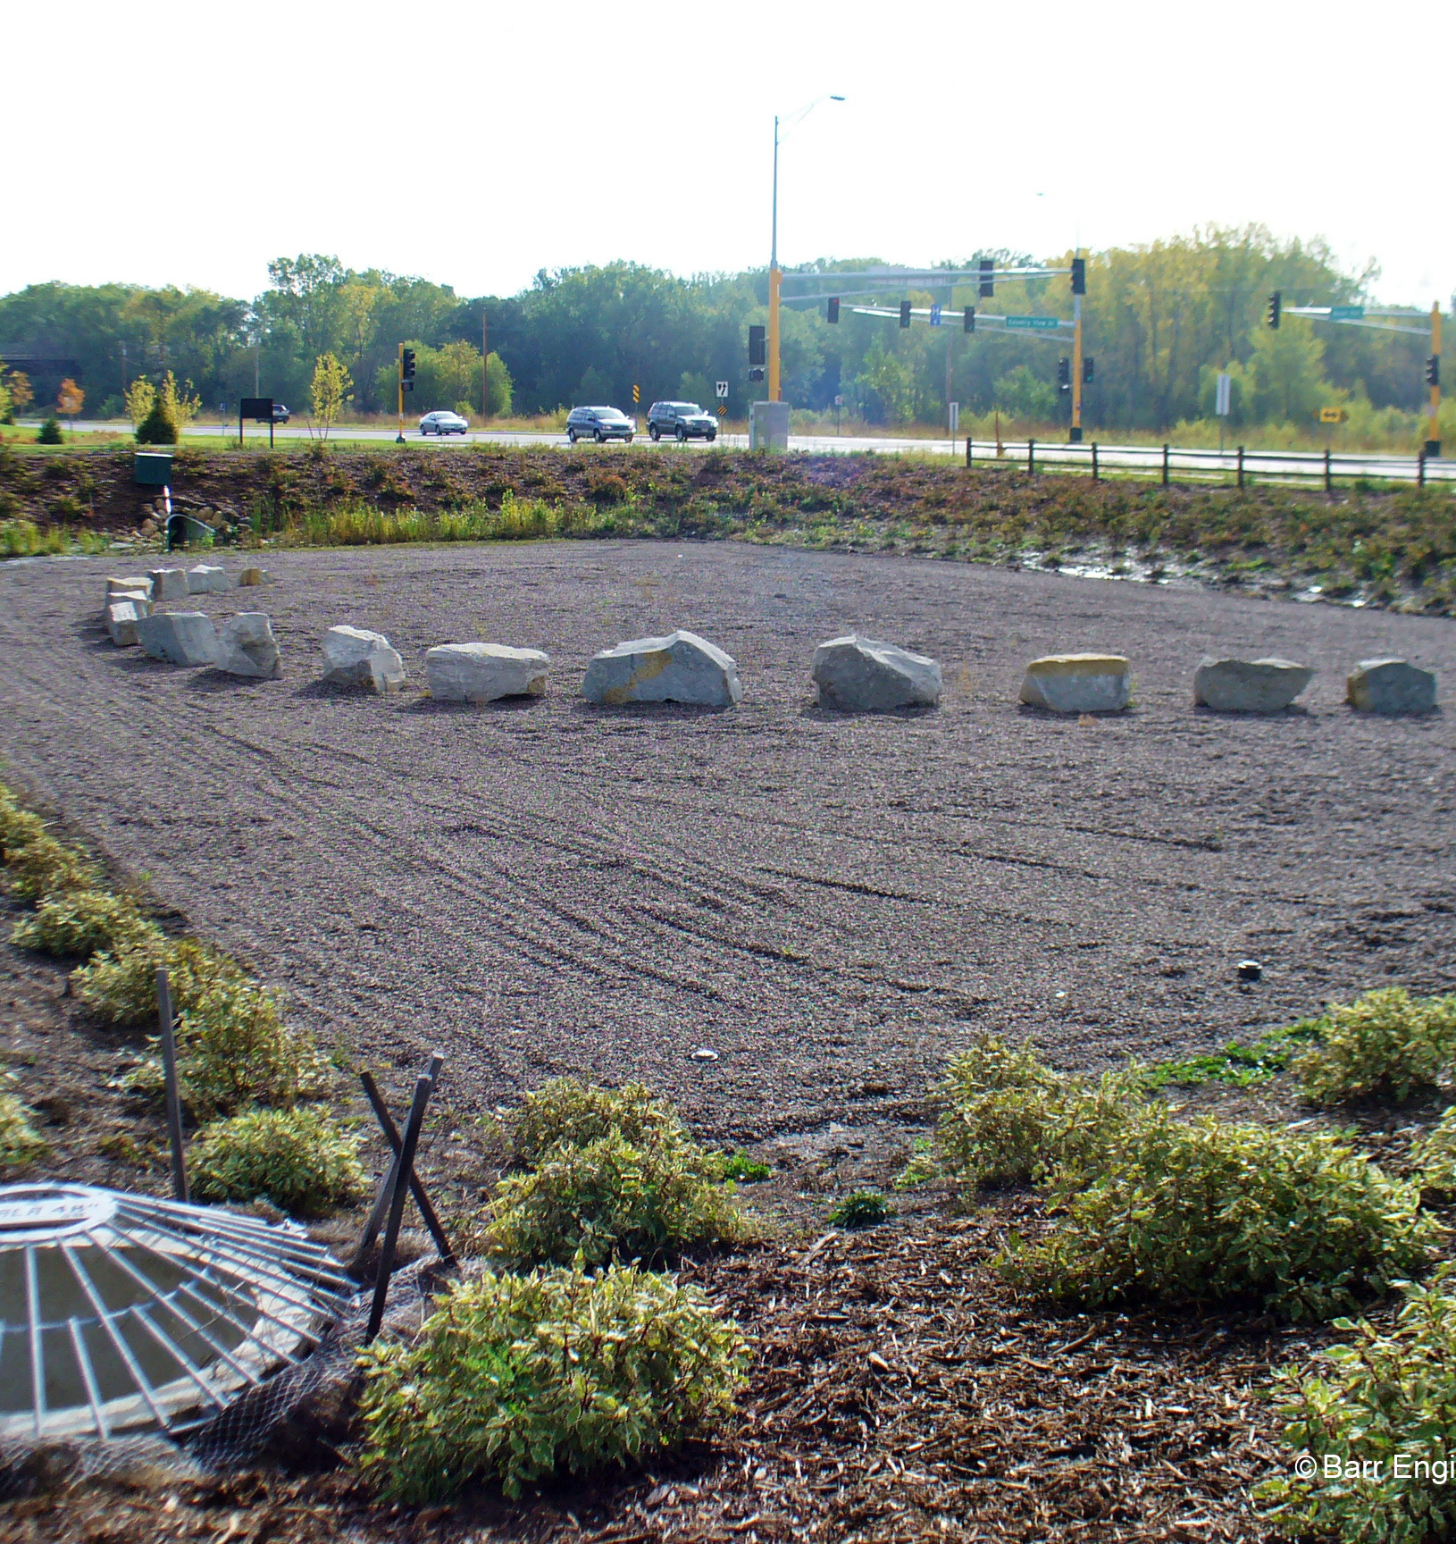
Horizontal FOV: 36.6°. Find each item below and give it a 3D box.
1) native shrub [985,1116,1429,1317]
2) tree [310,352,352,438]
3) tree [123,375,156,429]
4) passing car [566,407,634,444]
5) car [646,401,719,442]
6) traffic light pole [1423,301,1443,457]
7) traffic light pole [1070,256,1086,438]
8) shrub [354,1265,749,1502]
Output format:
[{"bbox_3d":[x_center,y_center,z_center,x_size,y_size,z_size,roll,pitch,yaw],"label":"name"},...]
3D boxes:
[{"bbox_3d":[1.400,1.232,6.370,1.234,0.468,0.839,2,10,13],"label":"native shrub"},{"bbox_3d":[-16.428,-15.577,91.000,1.750,3.650,1.700,0,9,0],"label":"tree"},{"bbox_3d":[-32.101,-19.953,120.000,1.880,3.350,1.850,0,9,0],"label":"tree"},{"bbox_3d":[-6.043,-16.419,104.000,1.860,1.730,4.930,-4,10,-26],"label":"passing car"},{"bbox_3d":[-2.089,-16.056,101.000,1.840,1.770,4.600,-4,10,-23],"label":"car"},{"bbox_3d":[26.952,-14.968,84.000,0.620,6.000,0.620,3,10,17],"label":"traffic light pole"},{"bbox_3d":[16.374,-19.912,103.000,0.580,8.950,0.580,0,9,0],"label":"traffic light pole"},{"bbox_3d":[-0.408,1.417,5.100,0.910,0.440,0.860,0,9,0],"label":"shrub"}]

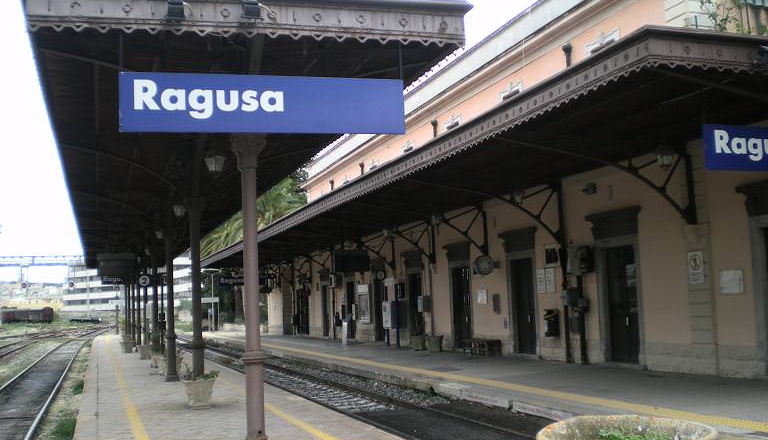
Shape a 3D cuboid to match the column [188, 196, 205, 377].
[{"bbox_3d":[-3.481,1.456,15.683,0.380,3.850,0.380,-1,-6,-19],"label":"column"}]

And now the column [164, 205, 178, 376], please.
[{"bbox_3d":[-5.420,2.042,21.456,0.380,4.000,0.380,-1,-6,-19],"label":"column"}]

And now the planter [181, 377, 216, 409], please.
[{"bbox_3d":[-3.289,3.047,14.927,0.610,0.520,0.610,-1,-6,-19],"label":"planter"}]

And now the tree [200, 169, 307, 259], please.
[{"bbox_3d":[-11.419,2.525,70.352,8.200,13.200,8.200,-1,-6,-19],"label":"tree"}]

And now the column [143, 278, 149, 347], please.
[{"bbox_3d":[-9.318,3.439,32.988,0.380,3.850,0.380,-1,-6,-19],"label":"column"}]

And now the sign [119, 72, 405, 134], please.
[{"bbox_3d":[-1.168,-1.186,8.700,2.950,0.590,0.100,-1,-6,-19],"label":"sign"}]

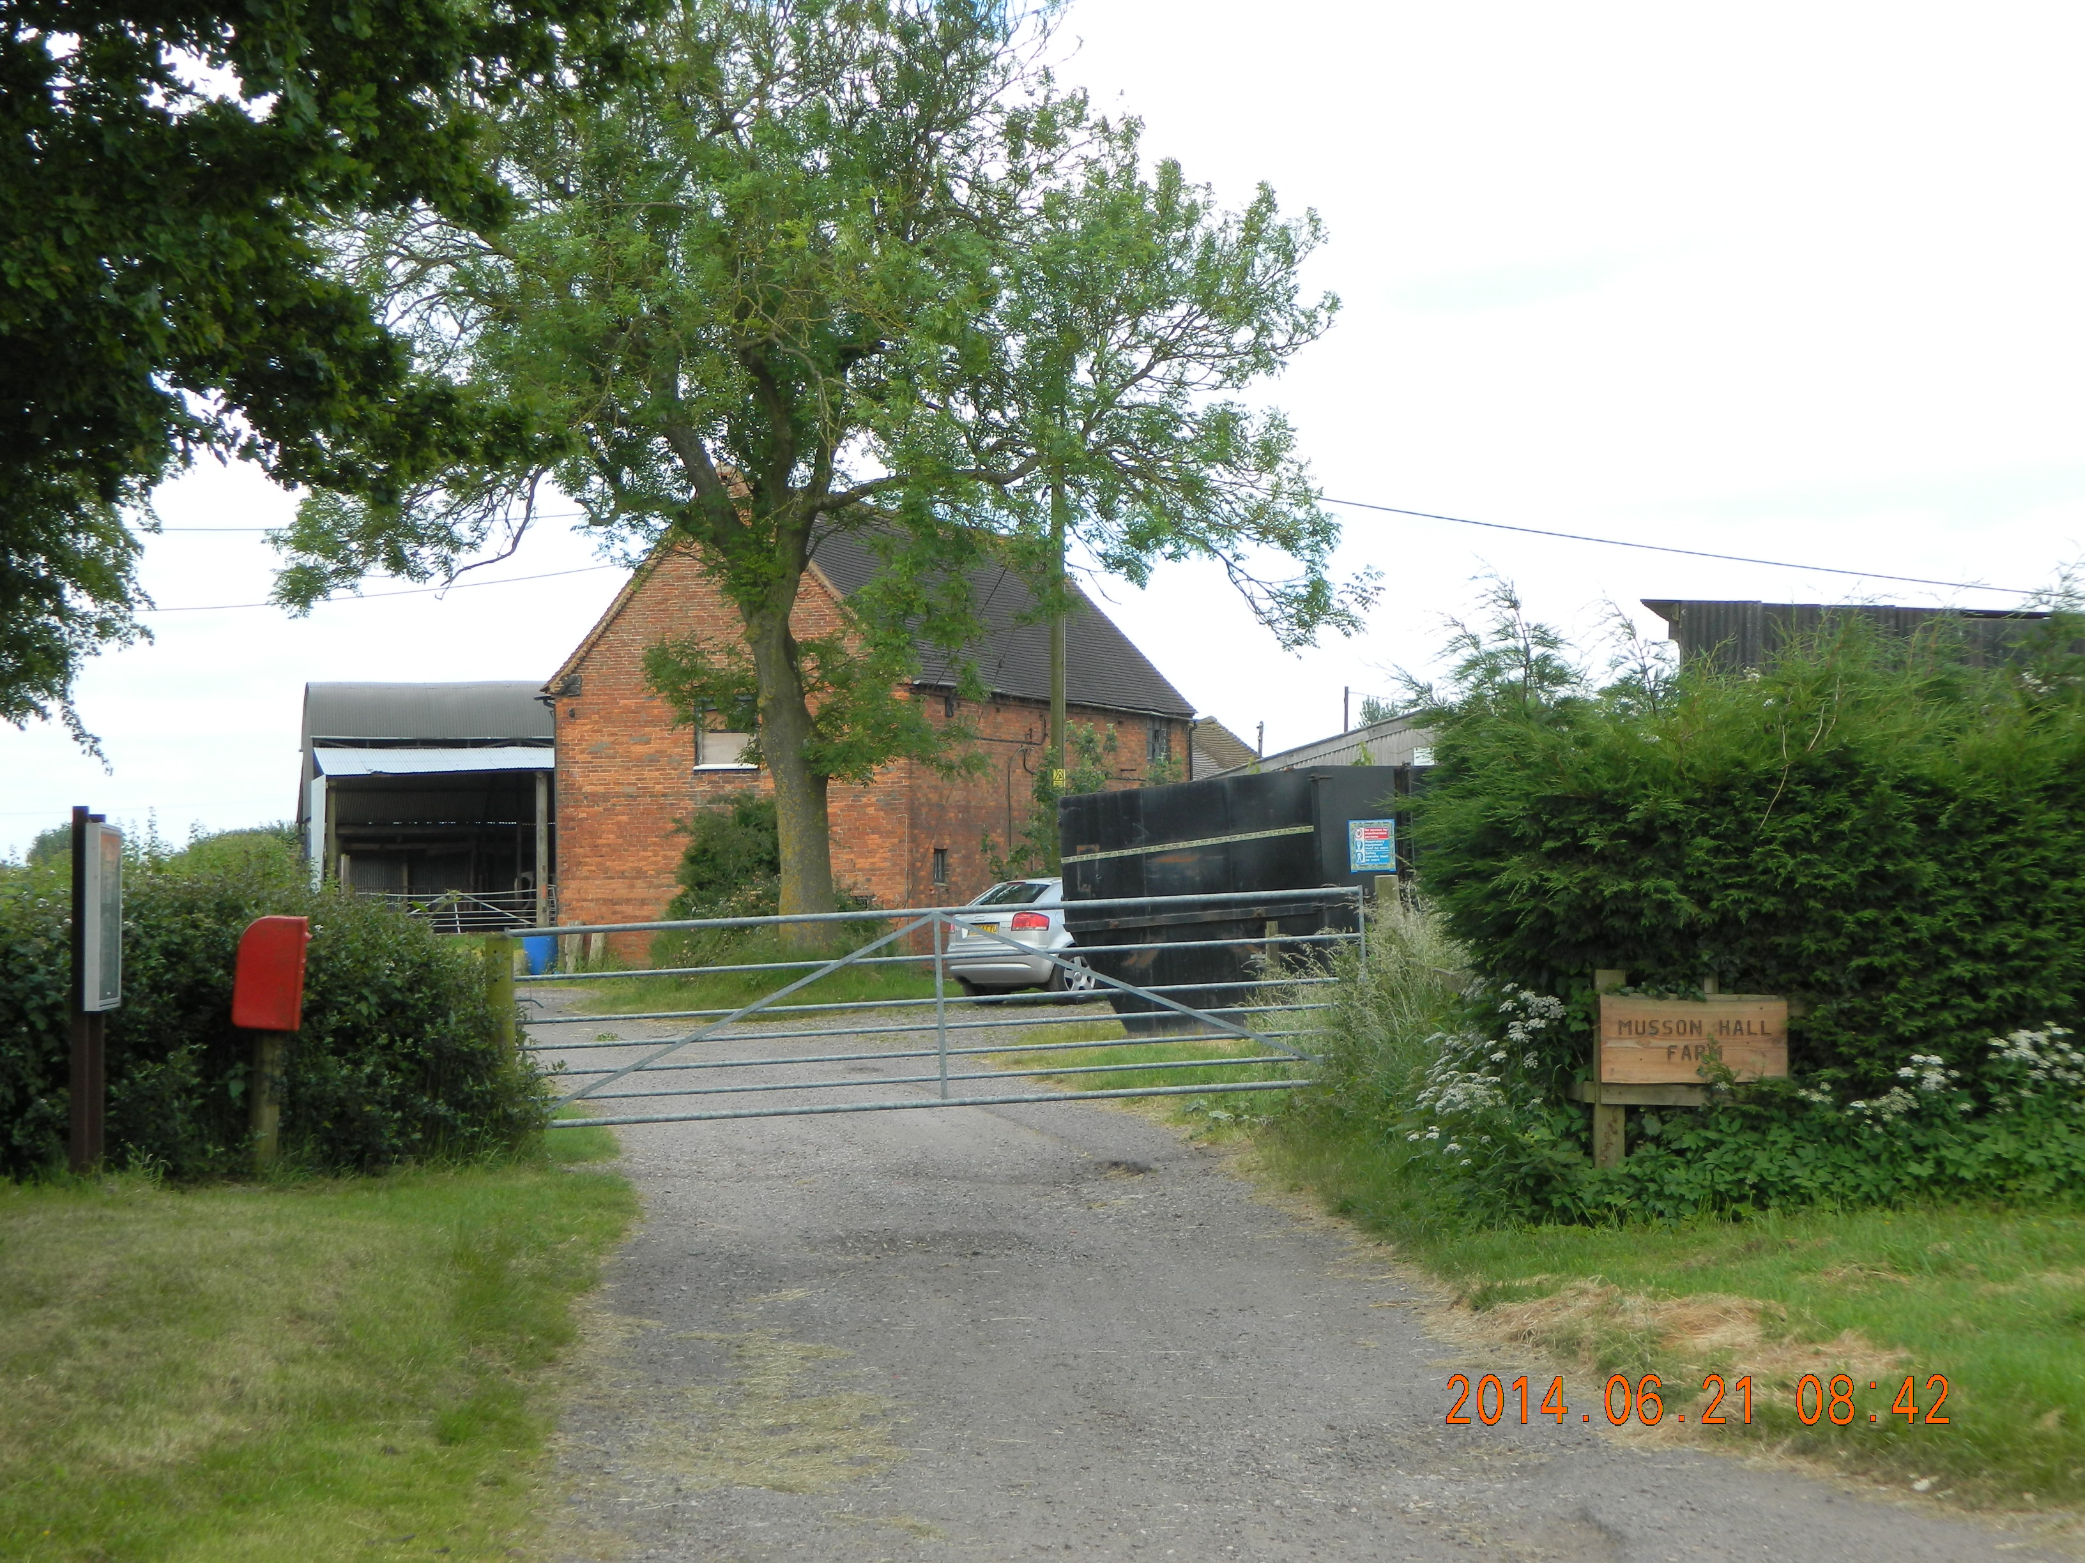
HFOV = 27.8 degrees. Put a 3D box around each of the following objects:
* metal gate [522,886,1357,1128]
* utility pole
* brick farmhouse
[{"bbox_3d":[-0.590,1.280,23.900,4.850,1.130,0.060,-2,-1,-5],"label":"metal gate"},{"bbox_3d":[0.224,-0.907,61.000,0.210,7.400,0.210,0,-1,0],"label":"utility pole"},{"bbox_3d":[-2.430,-0.800,73.400,6.200,7.900,15.800,0,-1,18],"label":"brick farmhouse"}]

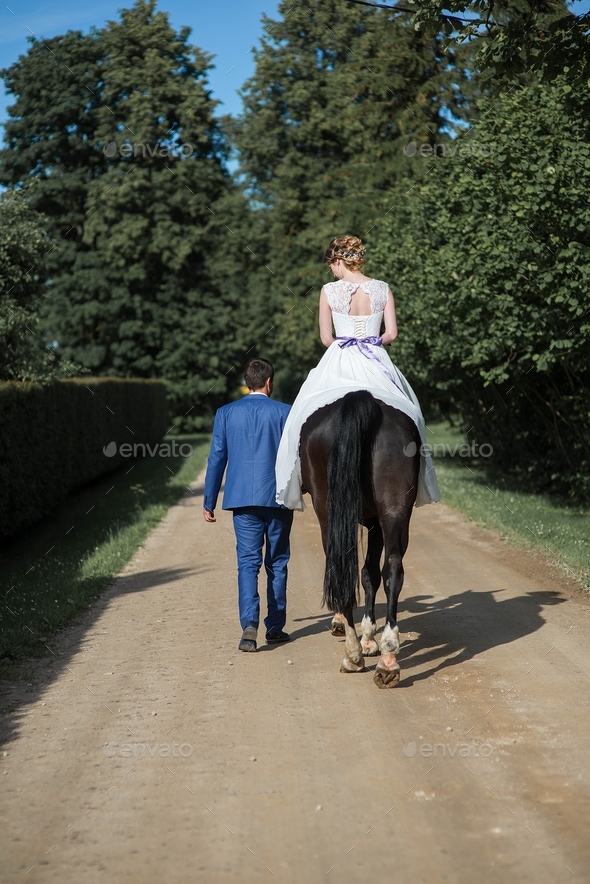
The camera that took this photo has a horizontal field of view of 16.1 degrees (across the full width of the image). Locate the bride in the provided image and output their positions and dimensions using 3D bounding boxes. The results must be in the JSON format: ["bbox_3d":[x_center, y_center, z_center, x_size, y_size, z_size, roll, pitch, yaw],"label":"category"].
[{"bbox_3d":[0.363,-0.405,12.200,0.960,1.610,0.950,0,2,-3],"label":"bride"}]

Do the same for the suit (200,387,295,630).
[{"bbox_3d":[-0.272,0.436,12.720,0.580,1.460,0.480,0,2,0],"label":"suit"}]

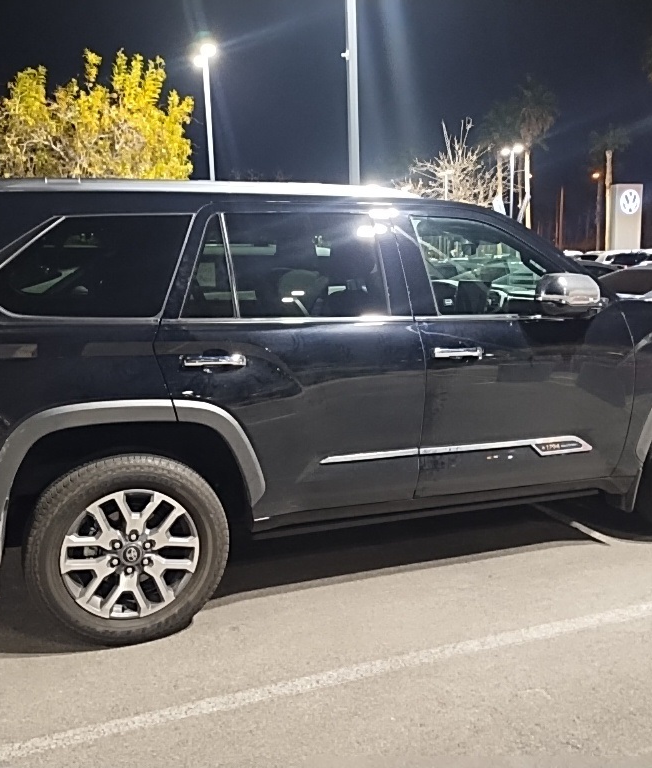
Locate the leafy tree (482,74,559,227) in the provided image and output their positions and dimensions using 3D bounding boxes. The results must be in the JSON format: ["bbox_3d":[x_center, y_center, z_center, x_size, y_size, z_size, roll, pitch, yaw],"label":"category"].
[{"bbox_3d":[13.745,-14.438,52.118,5.000,13.727,4.200,-2,9,0],"label":"leafy tree"}]

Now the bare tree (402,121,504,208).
[{"bbox_3d":[7.546,-10.687,43.765,6.200,9.399,5.800,-2,9,0],"label":"bare tree"}]

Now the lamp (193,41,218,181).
[{"bbox_3d":[-3.298,-5.835,21.526,0.450,7.682,1.600,-4,10,-12],"label":"lamp"}]

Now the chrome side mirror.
[{"bbox_3d":[1.152,-0.425,3.483,0.280,0.210,0.170,-8,11,-37],"label":"chrome side mirror"}]

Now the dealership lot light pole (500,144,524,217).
[{"bbox_3d":[10.228,-9.041,40.906,0.450,7.790,1.700,-4,10,-20],"label":"dealership lot light pole"}]

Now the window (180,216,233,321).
[{"bbox_3d":[-0.519,-0.492,3.071,0.225,0.450,0.050,-4,-9,-20],"label":"window"}]

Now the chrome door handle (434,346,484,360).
[{"bbox_3d":[0.610,-0.141,3.379,0.250,0.050,0.055,-4,9,-20],"label":"chrome door handle"}]

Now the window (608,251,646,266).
[{"bbox_3d":[9.817,-4.057,24.000,0.120,0.480,1.350,22,0,-22],"label":"window"}]

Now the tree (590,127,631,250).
[{"bbox_3d":[18.565,-11.672,48.795,2.700,10.210,2.700,-4,10,-20],"label":"tree"}]

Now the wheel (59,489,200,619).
[{"bbox_3d":[-0.814,0.678,3.073,0.545,0.545,0.210,-4,10,-20],"label":"wheel"}]

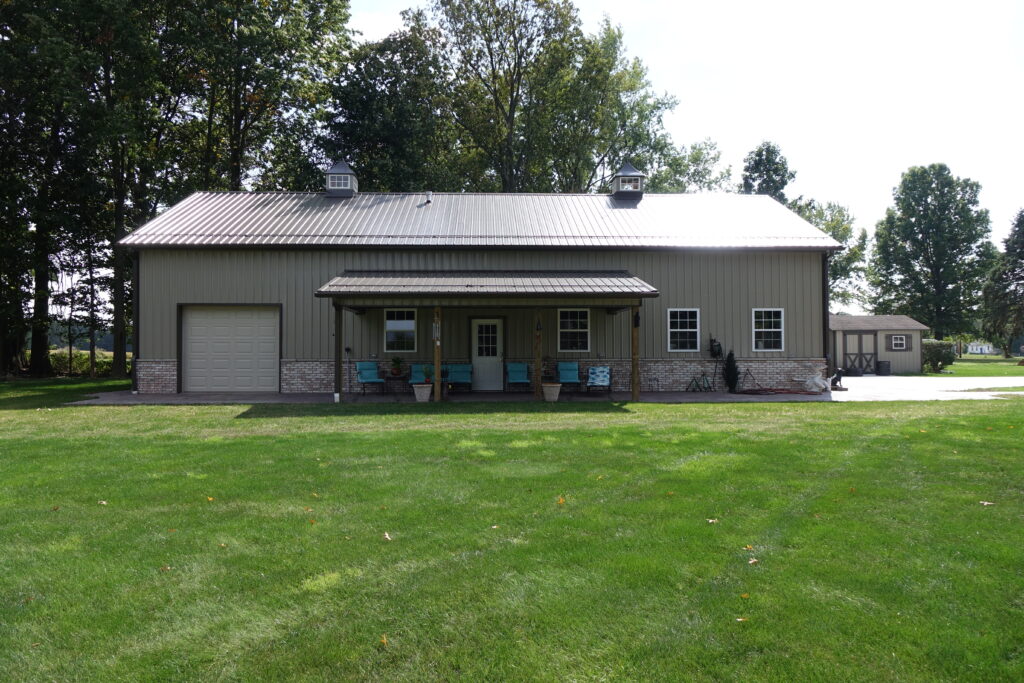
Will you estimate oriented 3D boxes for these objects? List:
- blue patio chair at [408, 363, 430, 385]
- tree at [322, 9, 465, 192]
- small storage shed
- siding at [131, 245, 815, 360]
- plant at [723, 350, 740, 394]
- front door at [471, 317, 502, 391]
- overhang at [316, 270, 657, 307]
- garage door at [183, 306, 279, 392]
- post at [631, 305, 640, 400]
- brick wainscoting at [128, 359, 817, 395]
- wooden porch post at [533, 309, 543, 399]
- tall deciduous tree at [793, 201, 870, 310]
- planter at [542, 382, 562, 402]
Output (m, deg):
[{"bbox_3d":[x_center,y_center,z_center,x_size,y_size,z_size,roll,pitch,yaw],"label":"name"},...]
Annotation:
[{"bbox_3d":[-2.420,0.970,18.250,0.700,0.820,0.700,0,0,-2],"label":"blue patio chair"},{"bbox_3d":[-6.200,-8.150,37.000,7.800,19.400,7.800,0,0,-1],"label":"tree"},{"bbox_3d":[16.200,0.130,31.800,4.250,2.660,3.500,0,0,-1],"label":"small storage shed"},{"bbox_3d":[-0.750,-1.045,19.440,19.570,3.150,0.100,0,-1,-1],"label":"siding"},{"bbox_3d":[6.030,0.850,18.800,0.460,1.190,0.460,0,0,-1],"label":"plant"},{"bbox_3d":[-0.721,0.383,19.440,0.920,2.050,0.060,0,-1,-1],"label":"front door"},{"bbox_3d":[-0.610,-1.450,17.580,8.000,1.170,3.500,0,0,-1],"label":"overhang"},{"bbox_3d":[-7.937,0.211,19.250,2.710,2.420,0.090,0,-1,-1],"label":"garage door"},{"bbox_3d":[3.060,0.275,16.750,0.150,2.370,0.150,0,-1,-1],"label":"post"},{"bbox_3d":[-0.760,0.993,19.380,19.570,0.940,0.140,0,-1,-1],"label":"brick wainscoting"},{"bbox_3d":[0.653,0.281,16.700,0.150,2.350,0.150,0,-1,-1],"label":"wooden porch post"},{"bbox_3d":[20.757,-3.959,47.000,7.900,11.800,7.800,0,-1,-1],"label":"tall deciduous tree"},{"bbox_3d":[0.976,1.224,16.450,0.480,0.460,0.480,0,-1,-1],"label":"planter"}]

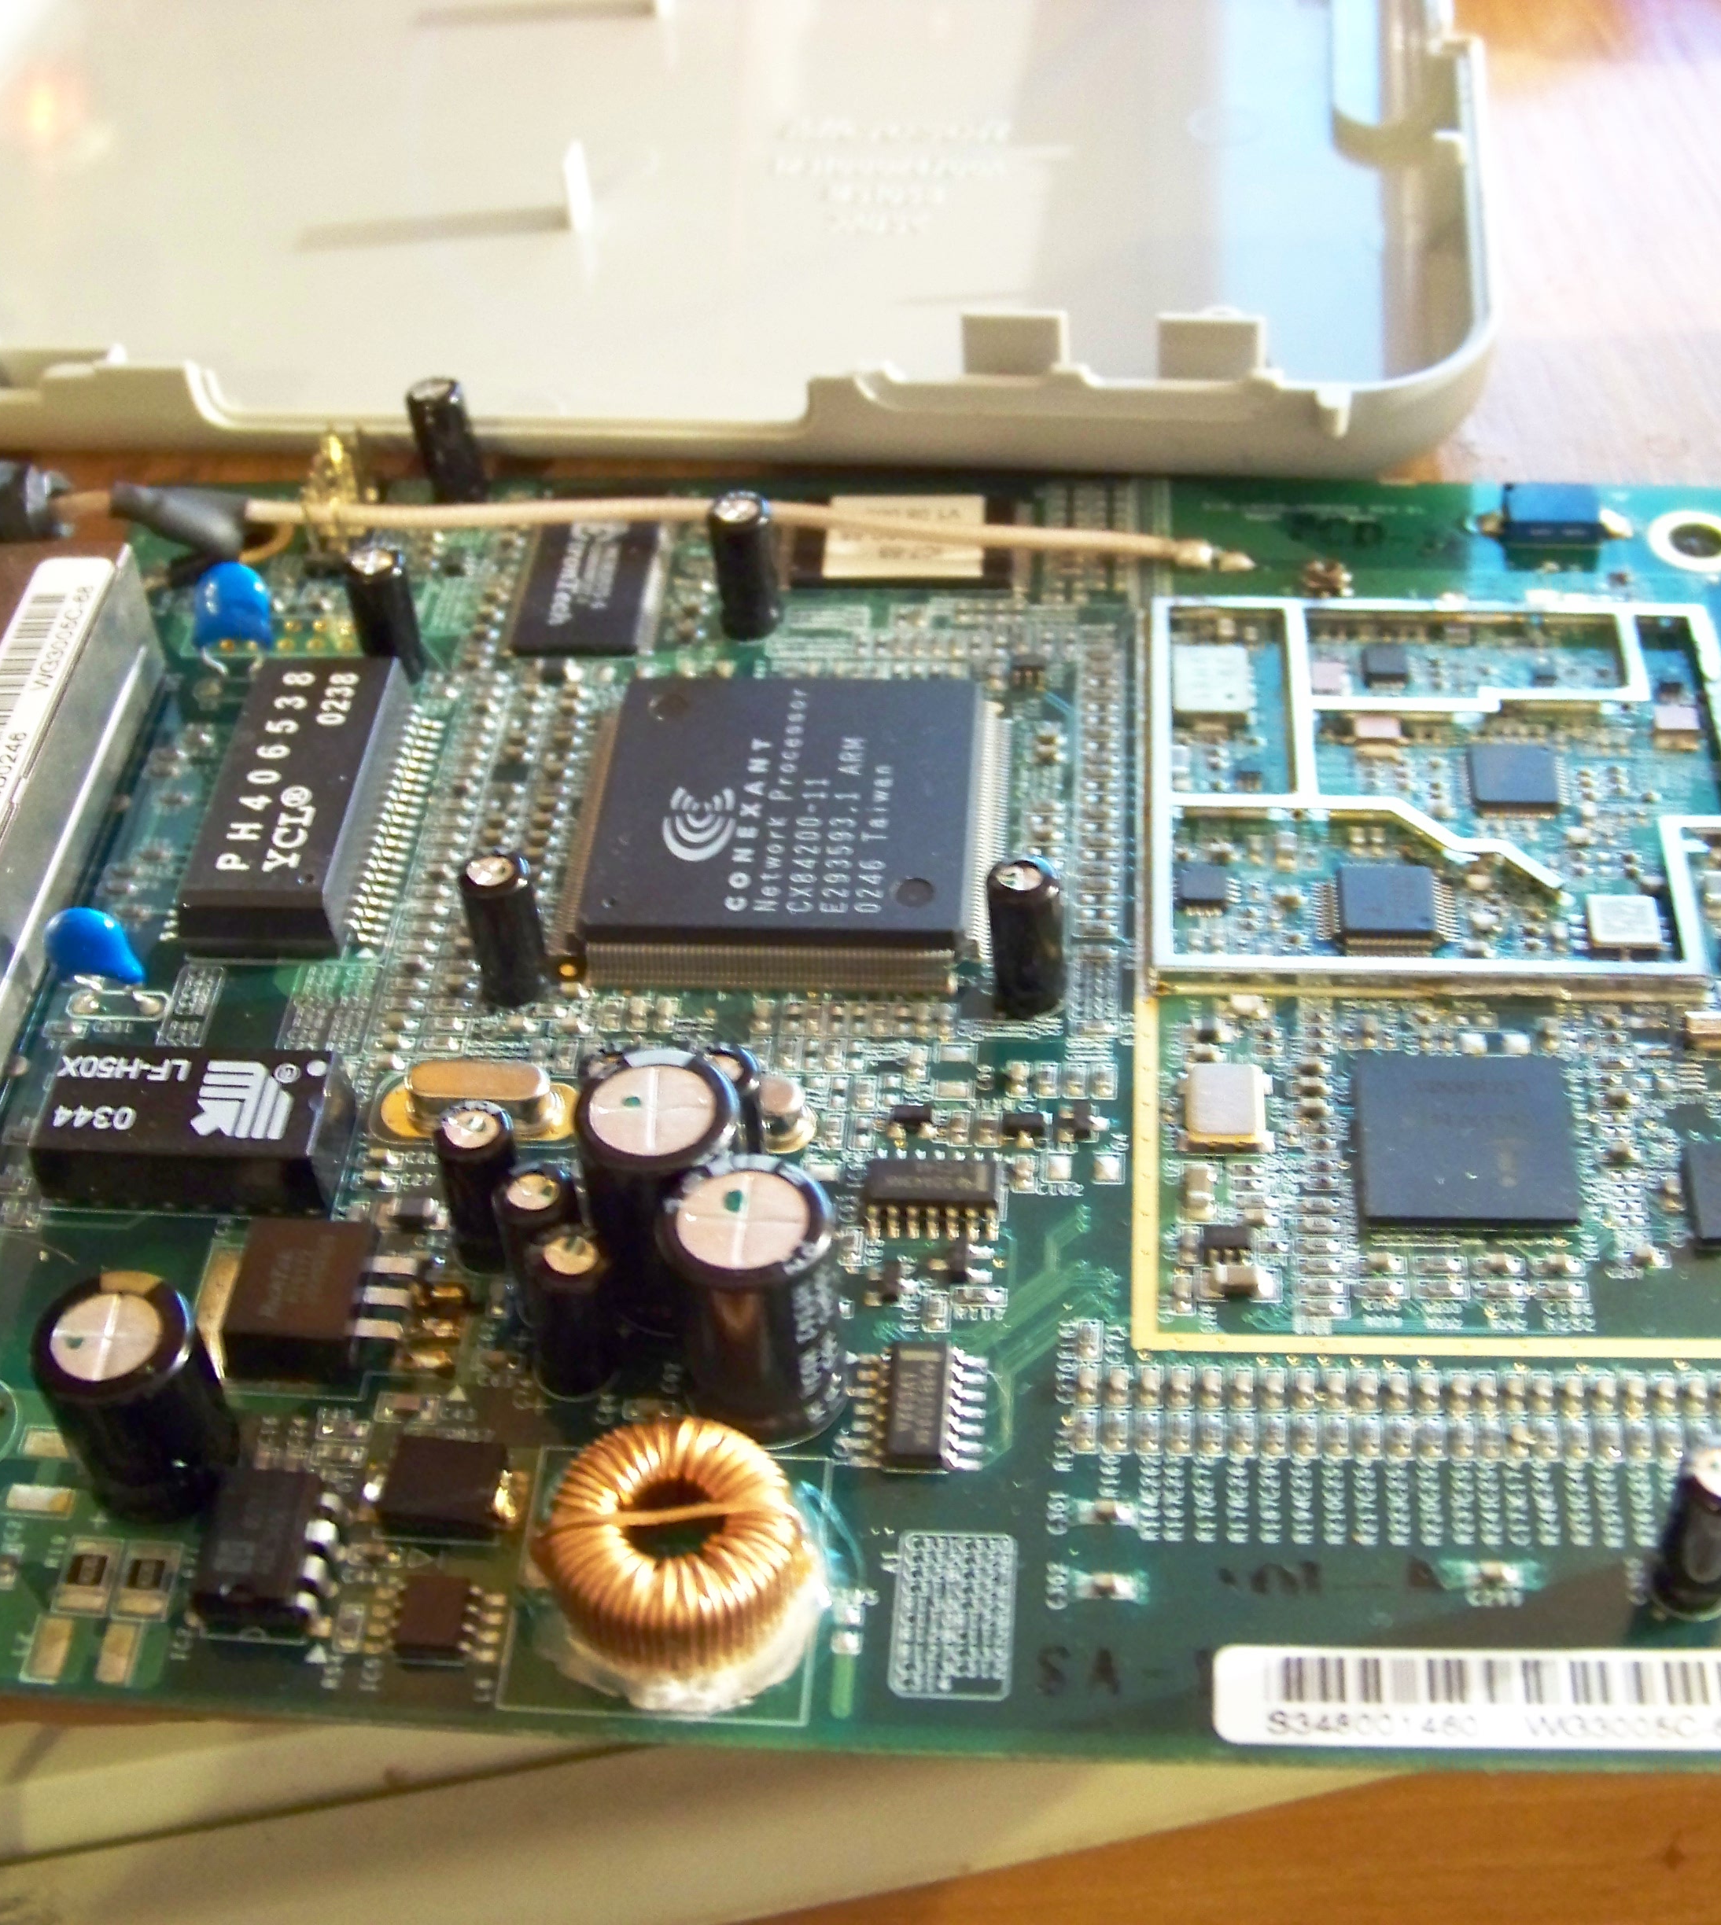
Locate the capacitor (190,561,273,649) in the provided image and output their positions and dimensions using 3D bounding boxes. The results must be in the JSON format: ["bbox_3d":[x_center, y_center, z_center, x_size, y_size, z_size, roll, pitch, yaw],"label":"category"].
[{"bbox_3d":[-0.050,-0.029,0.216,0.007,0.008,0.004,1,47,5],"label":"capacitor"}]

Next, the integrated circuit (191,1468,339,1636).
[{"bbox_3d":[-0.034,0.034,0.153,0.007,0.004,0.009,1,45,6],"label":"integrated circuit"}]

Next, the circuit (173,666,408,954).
[{"bbox_3d":[-0.042,-0.012,0.202,0.011,0.005,0.027,0,46,6],"label":"circuit"}]

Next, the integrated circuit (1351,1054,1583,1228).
[{"bbox_3d":[0.041,0.012,0.180,0.014,0.001,0.014,1,47,5],"label":"integrated circuit"}]

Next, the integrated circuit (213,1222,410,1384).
[{"bbox_3d":[-0.035,0.022,0.173,0.012,0.005,0.010,1,47,5],"label":"integrated circuit"}]

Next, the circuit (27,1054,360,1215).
[{"bbox_3d":[-0.044,0.011,0.176,0.019,0.005,0.010,1,45,6],"label":"circuit"}]

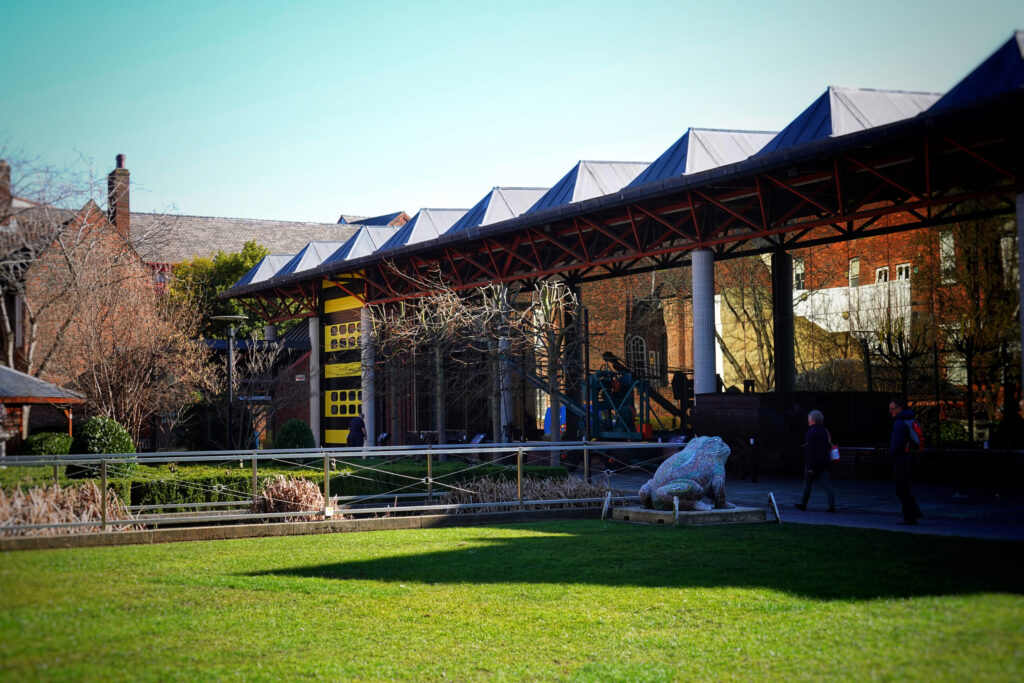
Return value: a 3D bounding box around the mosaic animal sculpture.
[{"bbox_3d":[2.587,1.927,20.940,1.170,1.070,0.950,1,-4,-30],"label":"mosaic animal sculpture"}]

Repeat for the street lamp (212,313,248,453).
[{"bbox_3d":[-7.336,1.466,36.976,1.040,4.256,1.040,1,-4,-30],"label":"street lamp"}]

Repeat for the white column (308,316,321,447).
[{"bbox_3d":[-8.179,1.887,59.010,0.470,5.778,0.470,1,-4,-30],"label":"white column"}]

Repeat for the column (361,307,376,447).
[{"bbox_3d":[-5.493,1.594,54.348,0.540,5.803,0.540,-1,-3,0],"label":"column"}]

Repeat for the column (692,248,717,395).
[{"bbox_3d":[4.918,0.522,36.275,0.570,5.781,0.570,1,-4,-30],"label":"column"}]

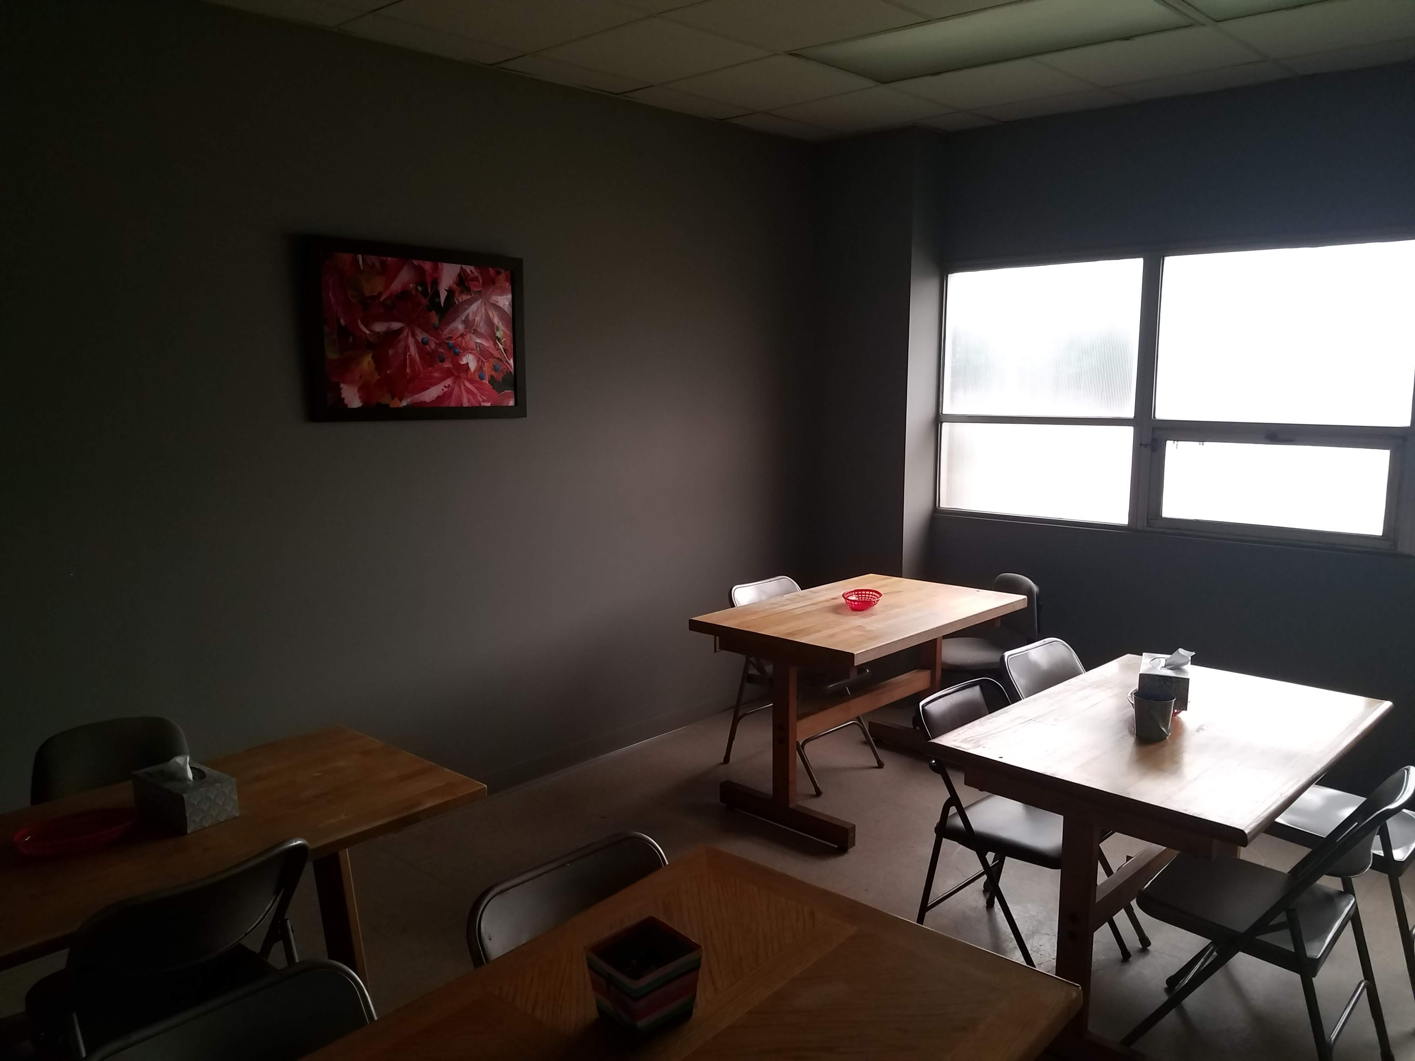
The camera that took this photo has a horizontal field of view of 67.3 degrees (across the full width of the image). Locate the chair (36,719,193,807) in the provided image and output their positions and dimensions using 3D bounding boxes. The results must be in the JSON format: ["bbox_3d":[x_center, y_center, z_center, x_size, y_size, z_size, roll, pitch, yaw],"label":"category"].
[{"bbox_3d":[-1.323,0.887,2.577,0.540,0.780,0.450,9,13,43],"label":"chair"}]

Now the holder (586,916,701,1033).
[{"bbox_3d":[-0.092,0.662,1.554,0.123,0.108,0.123,-8,12,-42],"label":"holder"}]

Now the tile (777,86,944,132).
[{"bbox_3d":[0.661,-1.790,4.540,0.605,0.020,0.605,8,12,43],"label":"tile"}]

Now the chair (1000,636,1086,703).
[{"bbox_3d":[1.216,0.764,3.294,0.530,0.770,0.480,9,13,43],"label":"chair"}]

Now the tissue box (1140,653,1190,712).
[{"bbox_3d":[1.278,0.421,2.968,0.123,0.090,0.224,4,10,24],"label":"tissue box"}]

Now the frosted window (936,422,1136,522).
[{"bbox_3d":[1.496,-0.275,4.926,0.942,0.424,0.050,9,13,43],"label":"frosted window"}]

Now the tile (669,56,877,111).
[{"bbox_3d":[0.238,-1.718,4.087,0.594,0.020,0.594,9,13,43],"label":"tile"}]

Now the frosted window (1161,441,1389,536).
[{"bbox_3d":[2.211,-0.177,4.188,0.810,0.320,0.030,8,12,43],"label":"frosted window"}]

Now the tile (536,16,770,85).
[{"bbox_3d":[-0.174,-1.656,3.688,0.605,0.020,0.605,8,12,43],"label":"tile"}]

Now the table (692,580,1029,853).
[{"bbox_3d":[0.619,0.666,4.222,0.735,0.735,1.190,8,12,41],"label":"table"}]

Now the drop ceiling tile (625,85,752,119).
[{"bbox_3d":[-0.068,-1.764,4.372,0.216,0.020,0.594,9,13,43],"label":"drop ceiling tile"}]

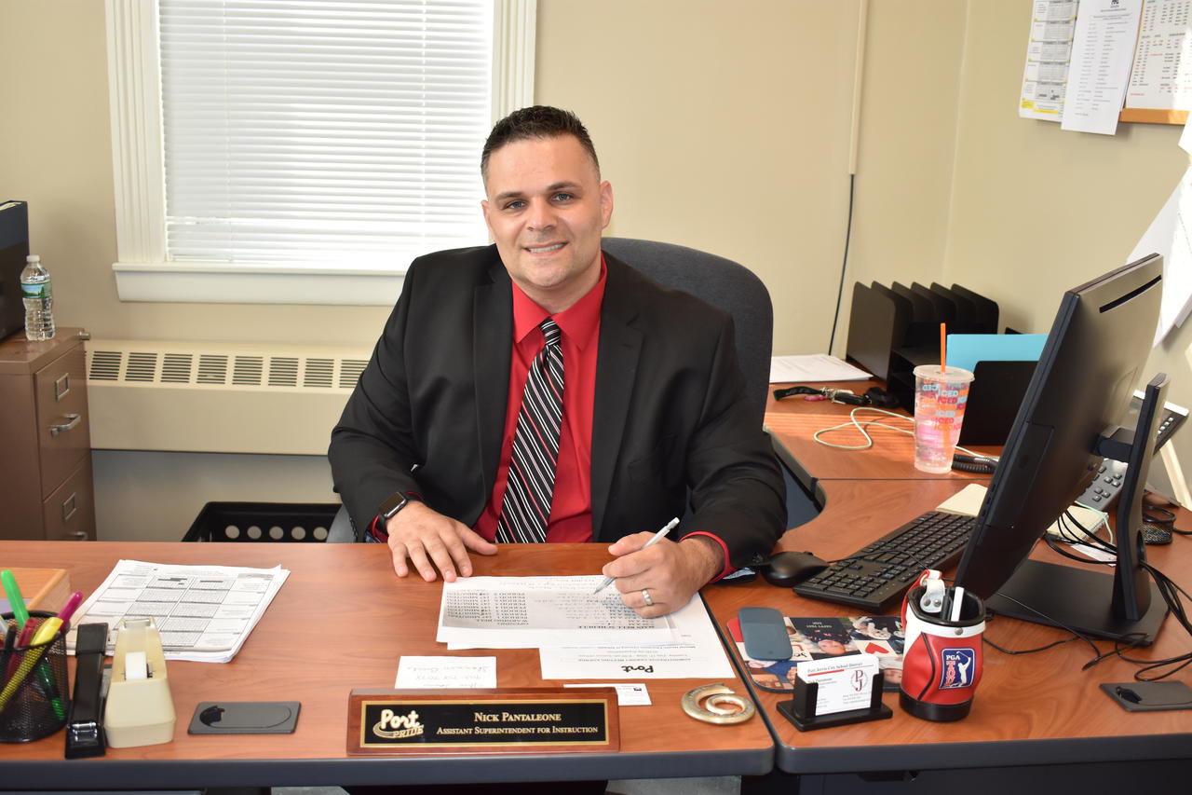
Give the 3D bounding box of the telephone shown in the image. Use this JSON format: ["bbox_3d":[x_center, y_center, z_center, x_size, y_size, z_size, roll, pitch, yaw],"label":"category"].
[{"bbox_3d":[0.887,0.089,2.062,0.160,0.176,0.210,-1,12,-13],"label":"telephone"}]

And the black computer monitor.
[{"bbox_3d":[0.637,0.053,1.549,0.250,0.445,0.550,9,14,32],"label":"black computer monitor"}]

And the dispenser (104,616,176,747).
[{"bbox_3d":[-0.456,0.284,1.201,0.066,0.067,0.152,-2,13,-18],"label":"dispenser"}]

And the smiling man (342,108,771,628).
[{"bbox_3d":[-0.075,0.251,1.842,0.690,1.370,0.660,3,12,5],"label":"smiling man"}]

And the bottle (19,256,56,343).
[{"bbox_3d":[-1.284,-0.229,2.740,0.067,0.196,0.067,2,12,0],"label":"bottle"}]

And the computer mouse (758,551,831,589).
[{"bbox_3d":[0.268,0.233,1.624,0.112,0.038,0.064,-7,15,-36],"label":"computer mouse"}]

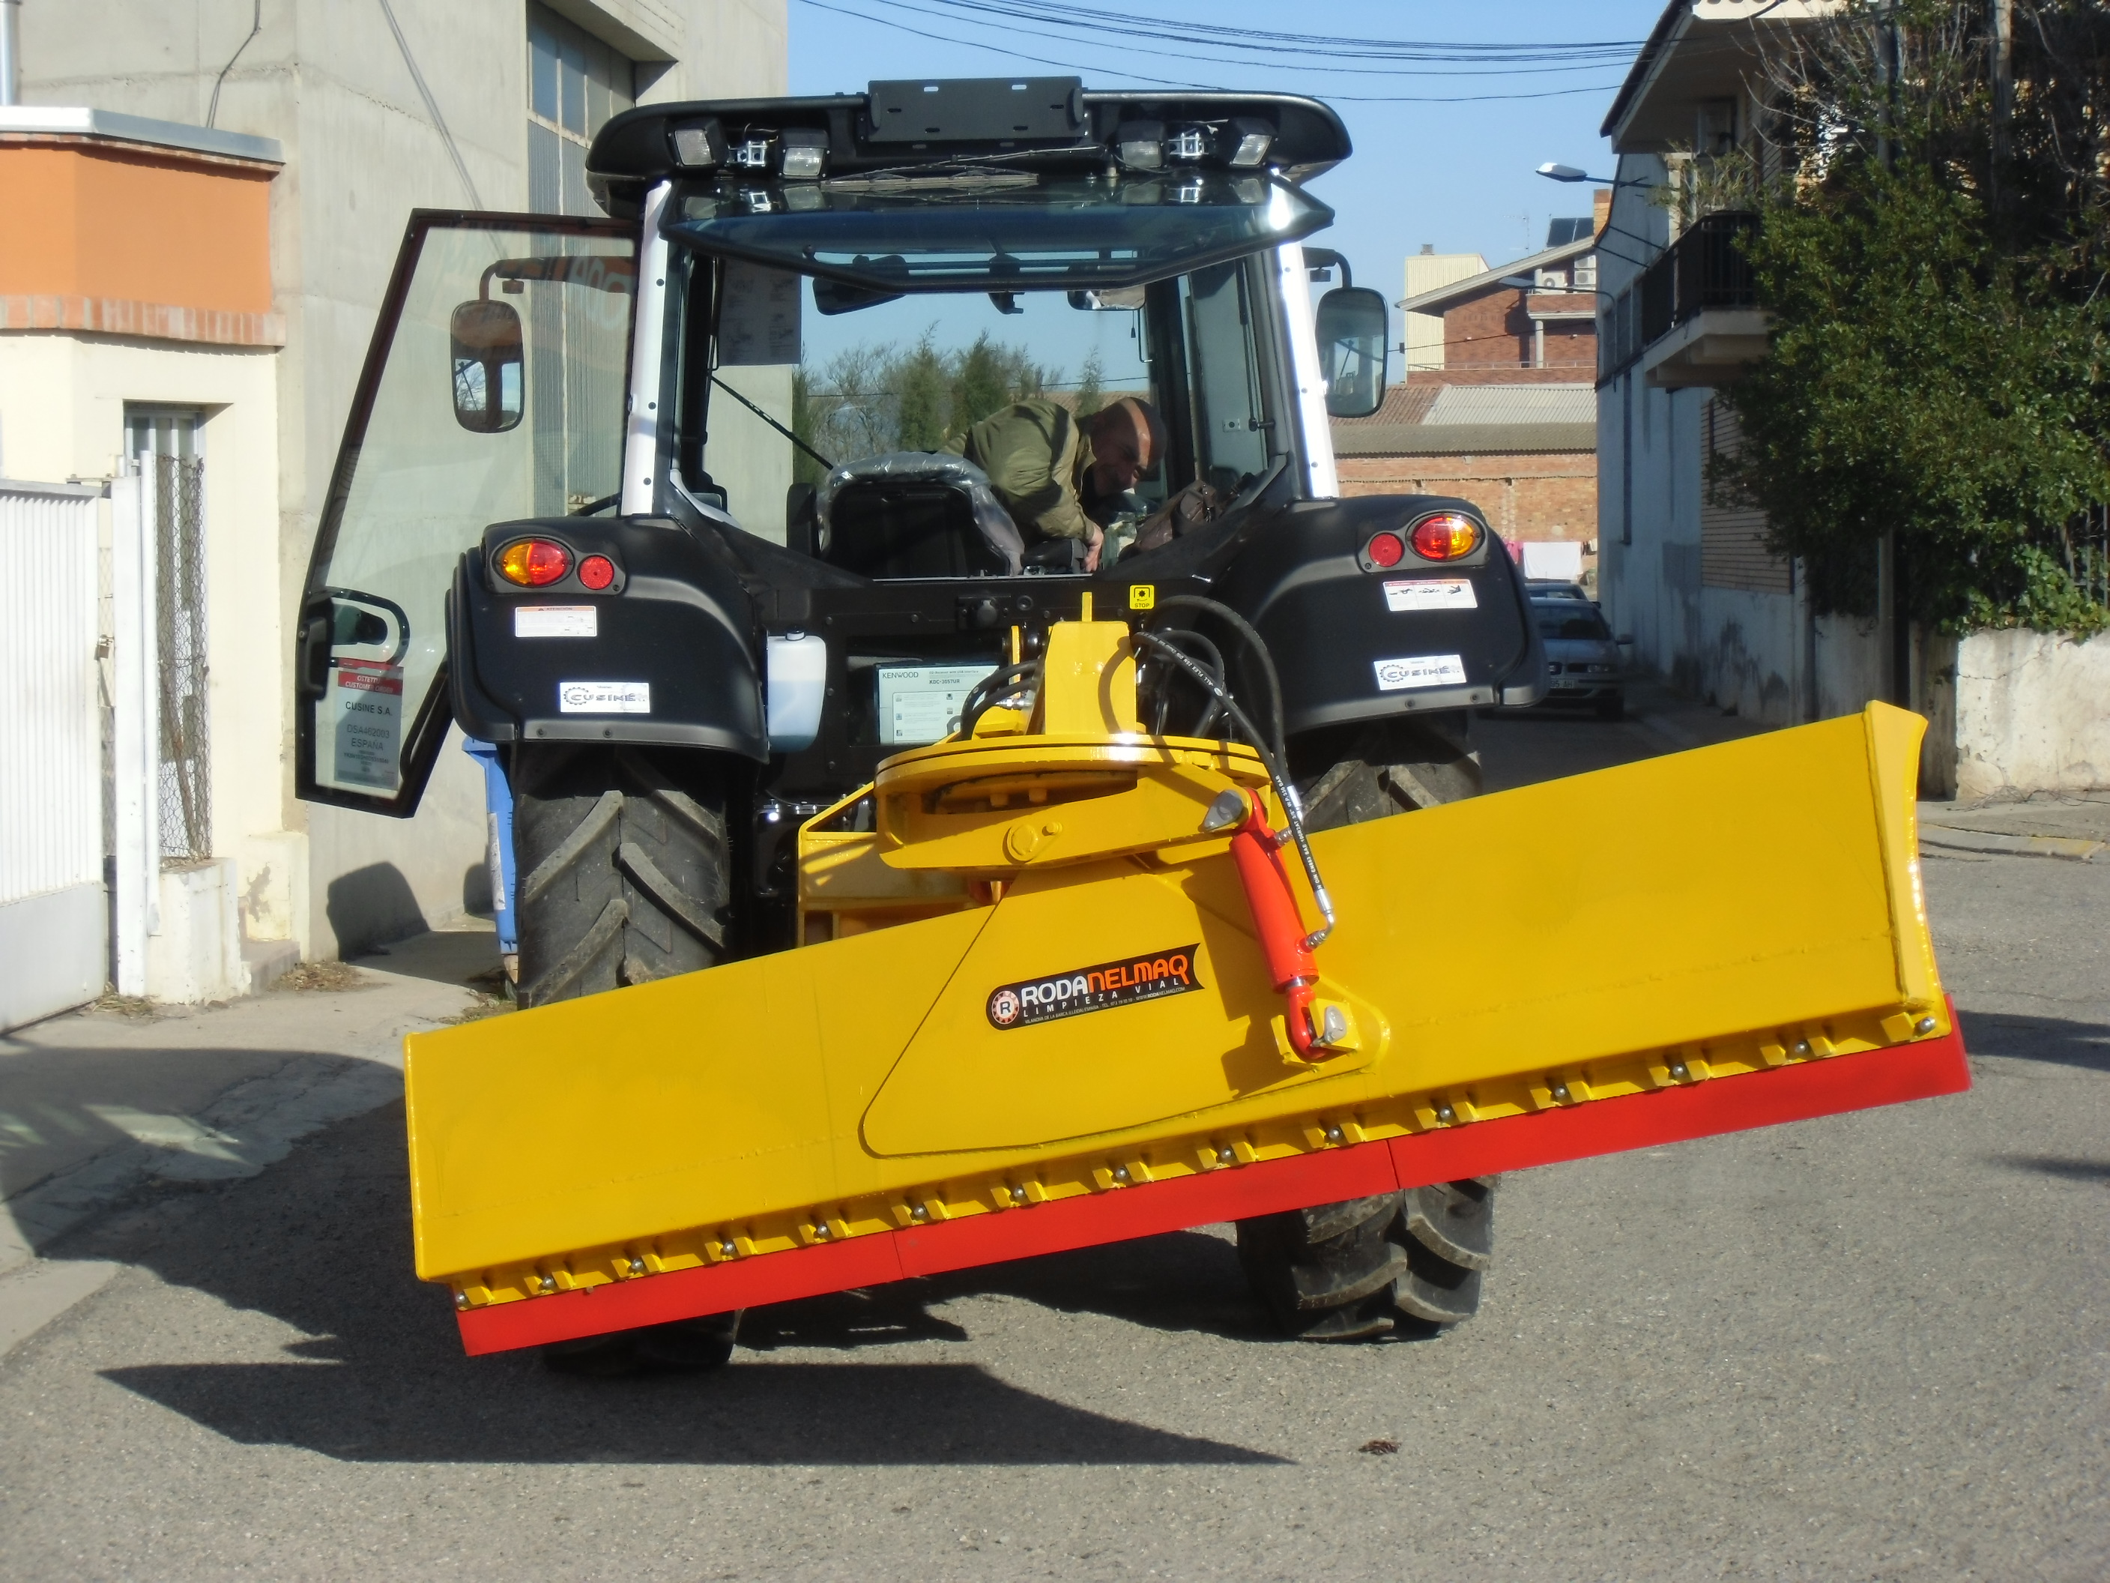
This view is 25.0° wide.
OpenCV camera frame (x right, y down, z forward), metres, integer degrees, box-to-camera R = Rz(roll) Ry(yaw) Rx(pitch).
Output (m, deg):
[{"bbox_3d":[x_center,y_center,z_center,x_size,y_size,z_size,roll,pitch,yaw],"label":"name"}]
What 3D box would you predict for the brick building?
[{"bbox_3d":[14.939,-13.985,172.000,14.000,15.000,14.000,0,3,5],"label":"brick building"}]

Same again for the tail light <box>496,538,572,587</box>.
[{"bbox_3d":[-1.185,-0.520,10.800,0.172,0.110,0.080,-1,3,-7],"label":"tail light"}]

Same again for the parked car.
[{"bbox_3d":[6.100,-1.675,58.800,1.690,1.430,4.150,0,3,4],"label":"parked car"}]

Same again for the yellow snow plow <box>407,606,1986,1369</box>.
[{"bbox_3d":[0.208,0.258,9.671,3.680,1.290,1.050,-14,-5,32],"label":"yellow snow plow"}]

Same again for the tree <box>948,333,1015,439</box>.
[{"bbox_3d":[-1.638,-6.638,105.000,1.600,7.000,1.600,0,3,0],"label":"tree"}]

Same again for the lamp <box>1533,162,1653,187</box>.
[{"bbox_3d":[7.787,-8.947,69.000,1.650,0.330,0.300,0,3,4],"label":"lamp"}]

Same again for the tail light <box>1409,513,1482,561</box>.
[{"bbox_3d":[0.906,-0.592,11.050,0.172,0.110,0.080,-1,3,-7],"label":"tail light"}]

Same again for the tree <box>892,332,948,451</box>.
[{"bbox_3d":[-2.985,-6.638,105.000,1.500,7.000,1.500,0,3,0],"label":"tree"}]

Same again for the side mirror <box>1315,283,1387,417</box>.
[{"bbox_3d":[0.772,-1.146,12.400,0.190,0.345,0.090,0,3,2],"label":"side mirror"}]

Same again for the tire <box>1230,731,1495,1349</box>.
[{"bbox_3d":[0.757,0.500,11.700,0.500,1.700,1.700,-1,3,-7],"label":"tire"}]

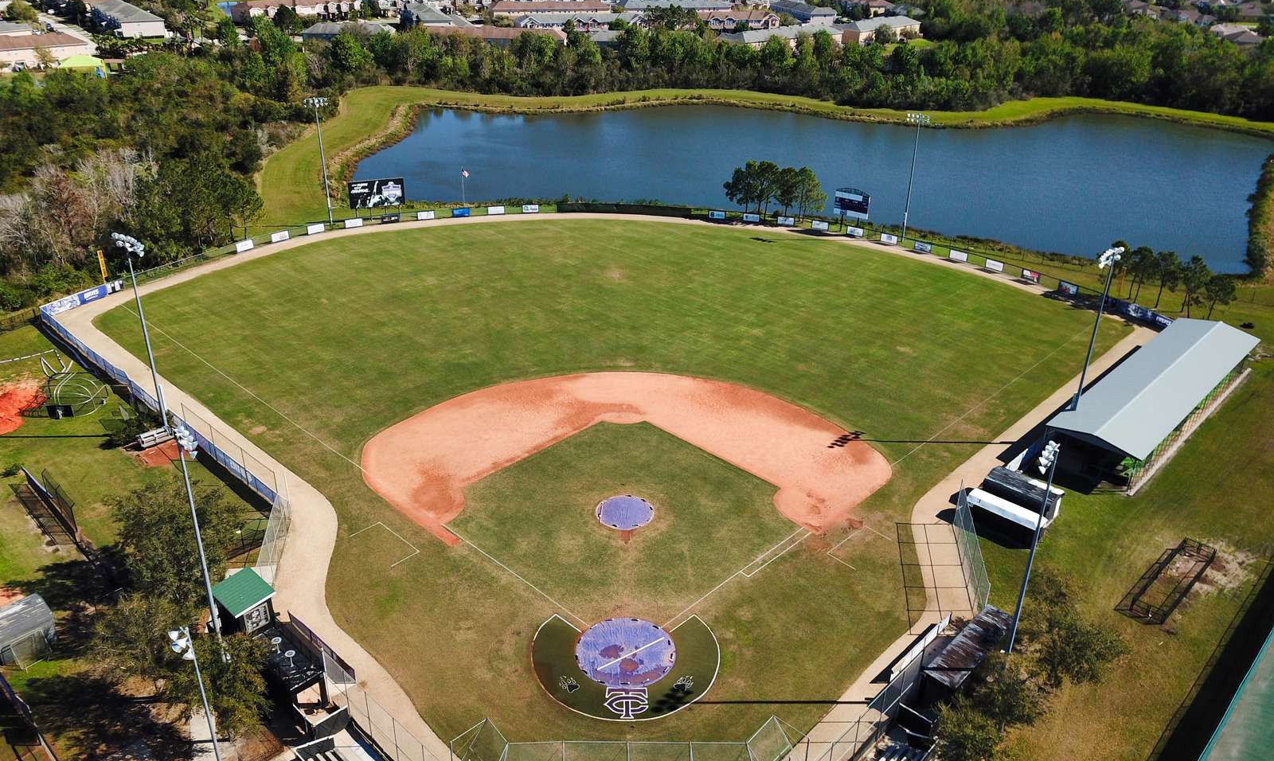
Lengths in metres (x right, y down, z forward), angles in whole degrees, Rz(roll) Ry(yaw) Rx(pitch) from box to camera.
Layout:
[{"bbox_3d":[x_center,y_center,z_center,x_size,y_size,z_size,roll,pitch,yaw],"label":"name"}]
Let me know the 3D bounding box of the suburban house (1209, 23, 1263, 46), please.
[{"bbox_3d":[254.830,-145.520,406.410,18.000,7.500,17.000,25,35,38],"label":"suburban house"}]

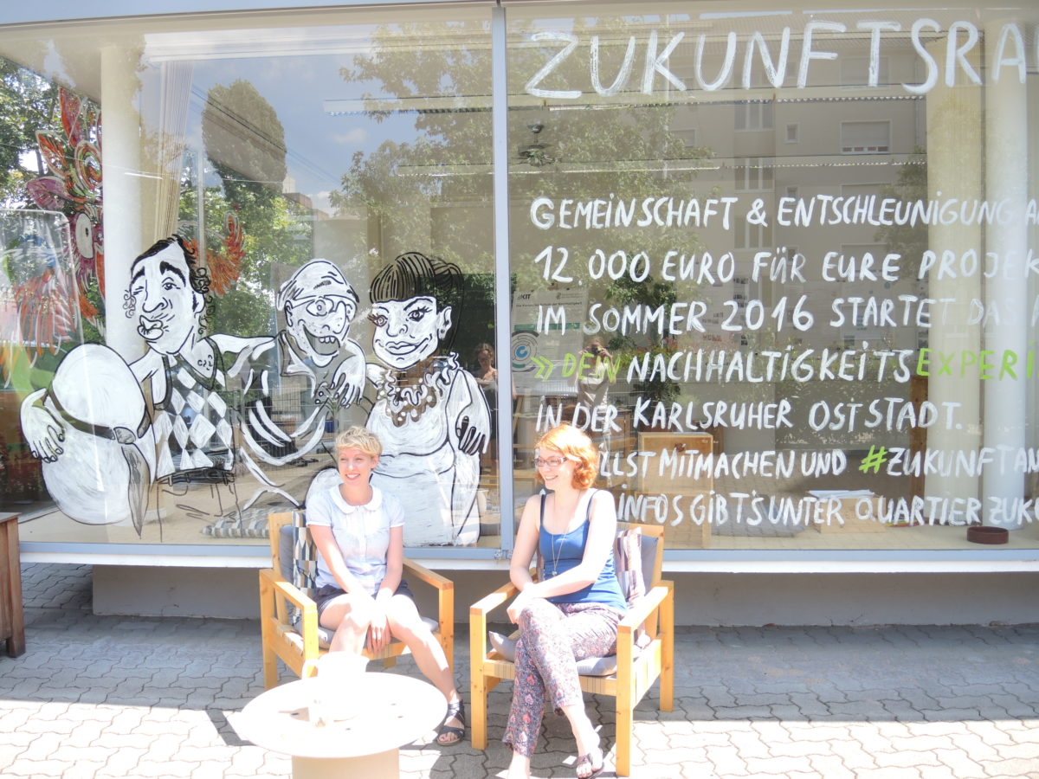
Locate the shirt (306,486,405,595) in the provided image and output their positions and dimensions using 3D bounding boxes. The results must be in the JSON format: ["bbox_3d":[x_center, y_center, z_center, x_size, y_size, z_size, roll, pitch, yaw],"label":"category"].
[{"bbox_3d":[-0.652,0.594,3.581,0.395,0.415,0.255,-2,4,-26],"label":"shirt"}]

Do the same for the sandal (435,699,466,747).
[{"bbox_3d":[-0.247,1.239,3.372,0.092,0.085,0.250,0,4,4],"label":"sandal"}]

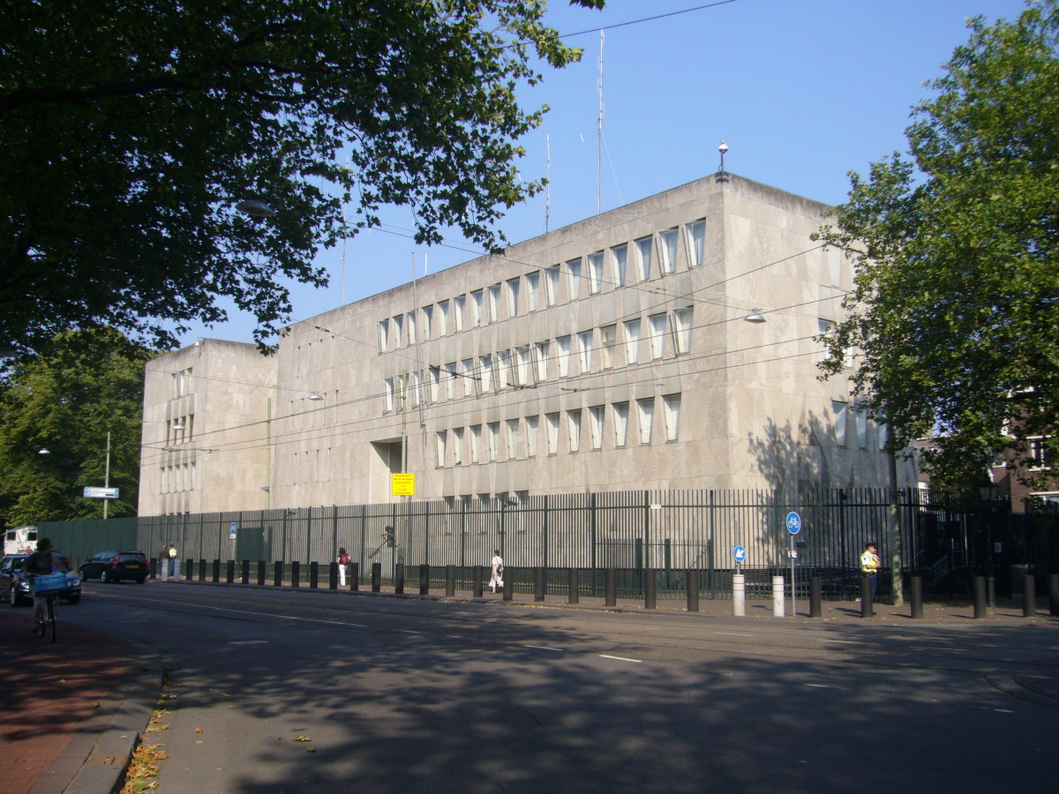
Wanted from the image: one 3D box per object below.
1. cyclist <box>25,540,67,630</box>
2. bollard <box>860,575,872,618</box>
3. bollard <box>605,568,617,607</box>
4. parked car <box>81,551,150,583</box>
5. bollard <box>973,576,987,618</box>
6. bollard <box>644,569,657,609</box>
[{"bbox_3d":[-8.555,3.329,18.958,0.680,1.660,0.950,5,-9,-34],"label":"cyclist"},{"bbox_3d":[8.624,5.132,27.421,0.275,1.030,0.275,0,-8,0],"label":"bollard"},{"bbox_3d":[2.270,5.313,29.821,0.275,1.030,0.275,0,-8,0],"label":"bollard"},{"bbox_3d":[-19.700,8.020,50.550,1.800,1.480,4.680,7,-11,-42],"label":"parked car"},{"bbox_3d":[11.241,5.014,26.721,0.275,1.030,0.275,0,-8,0],"label":"bollard"},{"bbox_3d":[3.253,5.169,28.721,0.275,1.030,0.275,0,-8,0],"label":"bollard"}]

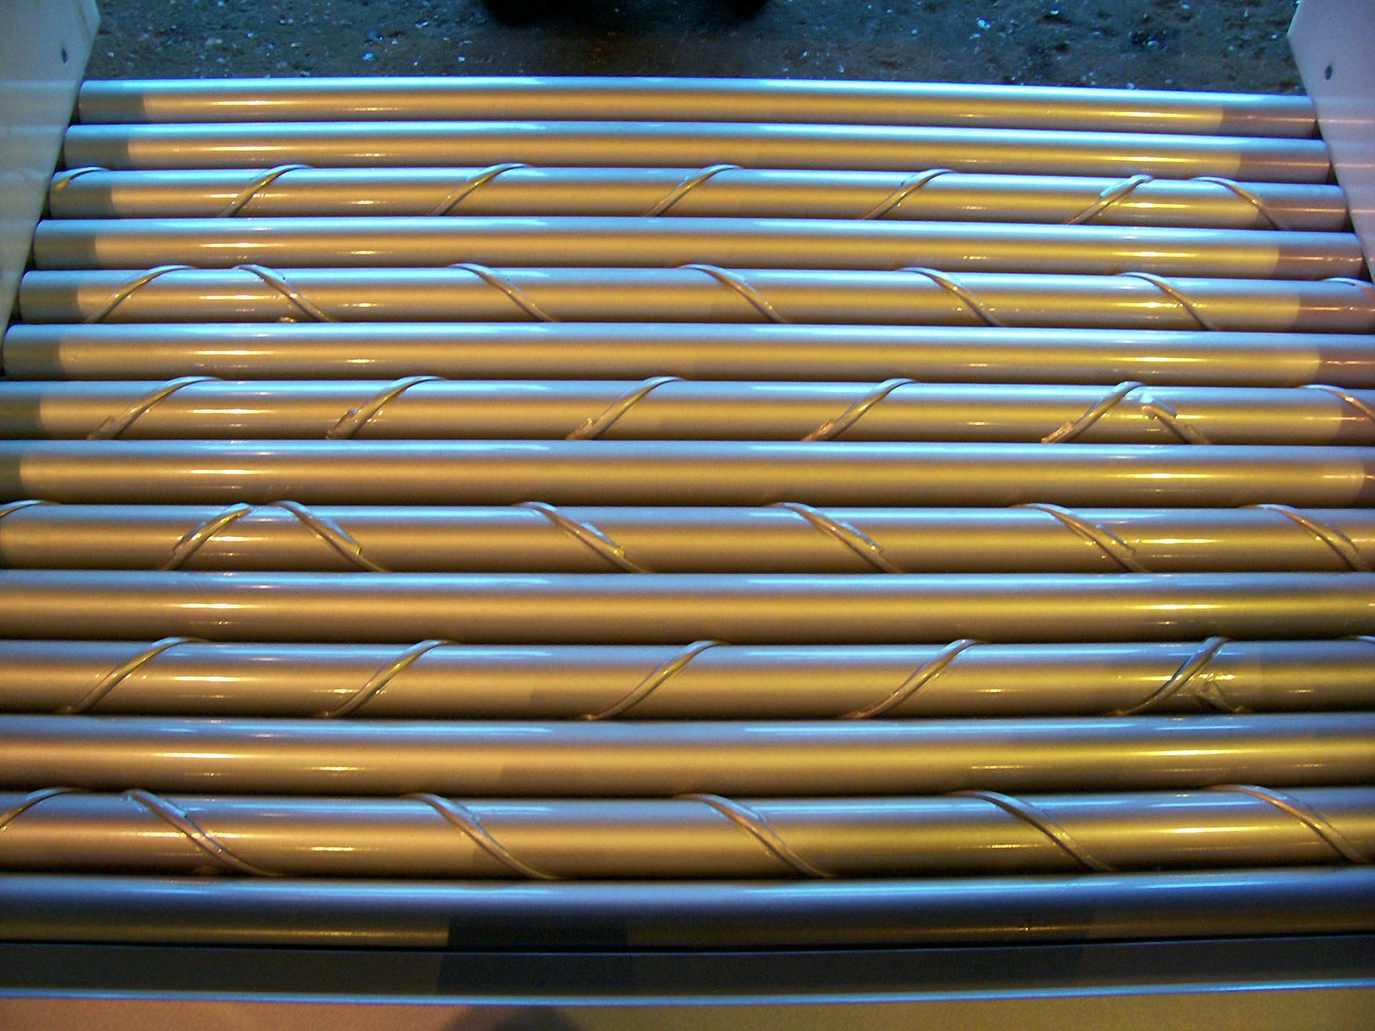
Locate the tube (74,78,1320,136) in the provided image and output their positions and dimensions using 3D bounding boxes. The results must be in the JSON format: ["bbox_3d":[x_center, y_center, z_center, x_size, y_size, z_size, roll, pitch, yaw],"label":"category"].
[{"bbox_3d":[0.016,-0.373,1.232,1.135,0.051,0.051,0,61,-2],"label":"tube"}]

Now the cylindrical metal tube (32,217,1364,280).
[{"bbox_3d":[0.018,-0.228,1.149,1.135,0.051,0.051,0,61,-2],"label":"cylindrical metal tube"}]

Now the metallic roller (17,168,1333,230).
[{"bbox_3d":[0.018,-0.276,1.176,1.135,0.056,0.056,0,61,-2],"label":"metallic roller"}]

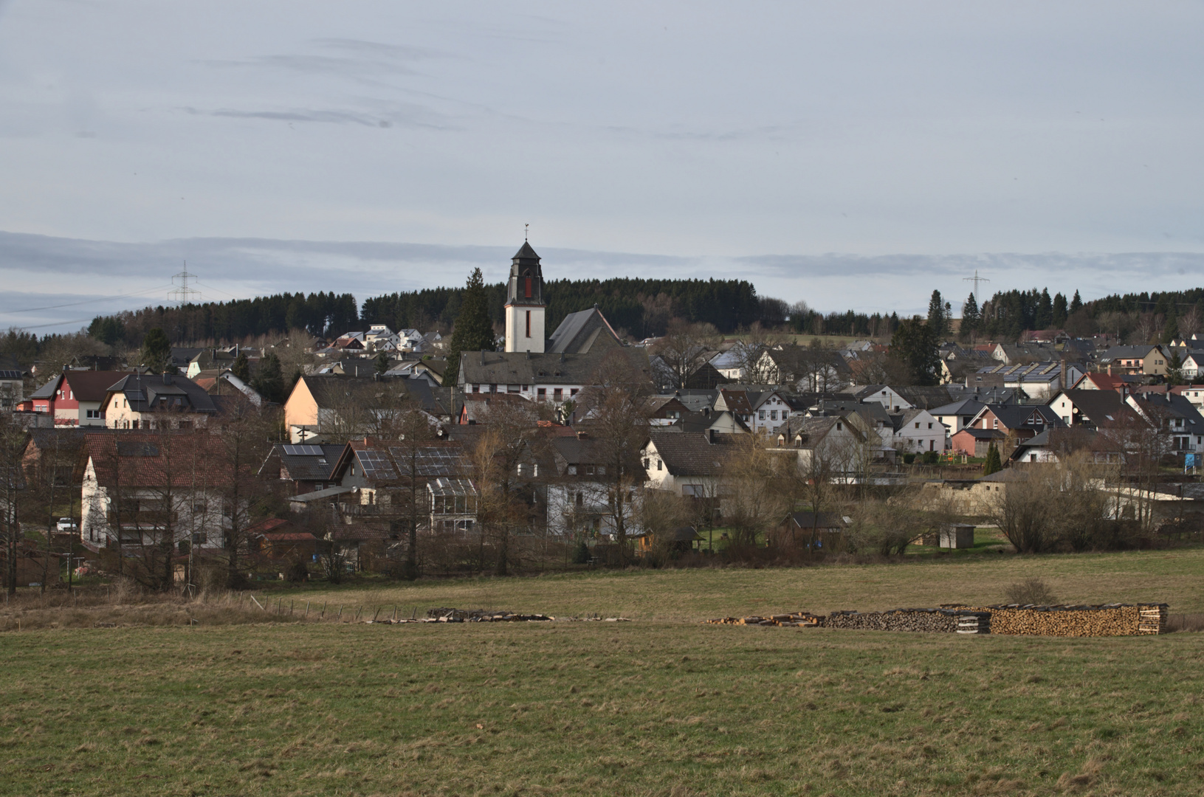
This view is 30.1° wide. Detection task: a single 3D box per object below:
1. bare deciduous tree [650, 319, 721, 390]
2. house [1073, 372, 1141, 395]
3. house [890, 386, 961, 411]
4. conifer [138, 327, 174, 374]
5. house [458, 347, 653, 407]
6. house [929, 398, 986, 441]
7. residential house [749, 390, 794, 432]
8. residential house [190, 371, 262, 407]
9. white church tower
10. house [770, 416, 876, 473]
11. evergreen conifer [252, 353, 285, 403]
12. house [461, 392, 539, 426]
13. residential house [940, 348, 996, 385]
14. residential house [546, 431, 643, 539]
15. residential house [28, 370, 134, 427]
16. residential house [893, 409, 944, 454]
[{"bbox_3d":[16.000,-8.320,430.000,13.300,13.740,12.500,0,0,0],"label":"bare deciduous tree"},{"bbox_3d":[96.690,-0.450,430.000,11.000,8.680,9.500,0,0,-40],"label":"house"},{"bbox_3d":[58.480,1.960,405.000,11.000,8.510,9.000,0,0,-17],"label":"house"},{"bbox_3d":[-85.720,-7.640,430.000,6.700,11.930,6.500,0,0,0],"label":"conifer"},{"bbox_3d":[-7.450,-2.230,365.000,31.000,11.660,12.000,0,0,-9],"label":"house"},{"bbox_3d":[63.840,4.320,388.000,10.800,8.810,10.800,0,0,-17],"label":"house"},{"bbox_3d":[28.170,3.160,386.000,7.800,9.090,9.000,0,0,-20],"label":"residential house"},{"bbox_3d":[-61.380,-1.070,358.000,11.300,7.070,10.500,0,0,-39],"label":"residential house"},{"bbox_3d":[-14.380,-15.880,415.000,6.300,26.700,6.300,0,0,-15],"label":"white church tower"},{"bbox_3d":[30.550,7.060,314.000,10.000,9.510,10.500,0,0,-34],"label":"house"},{"bbox_3d":[-57.480,-2.910,385.000,5.600,9.870,5.400,0,0,0],"label":"evergreen conifer"},{"bbox_3d":[-14.950,3.380,322.000,10.500,7.450,8.500,0,0,-17],"label":"house"},{"bbox_3d":[80.290,-6.640,490.000,11.000,8.550,9.500,0,0,-25],"label":"residential house"},{"bbox_3d":[-0.710,9.250,241.000,10.300,11.350,10.000,0,0,-2],"label":"residential house"},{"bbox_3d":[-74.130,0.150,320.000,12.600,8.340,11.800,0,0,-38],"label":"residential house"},{"bbox_3d":[51.290,5.680,378.000,9.300,7.870,10.500,0,0,-24],"label":"residential house"}]

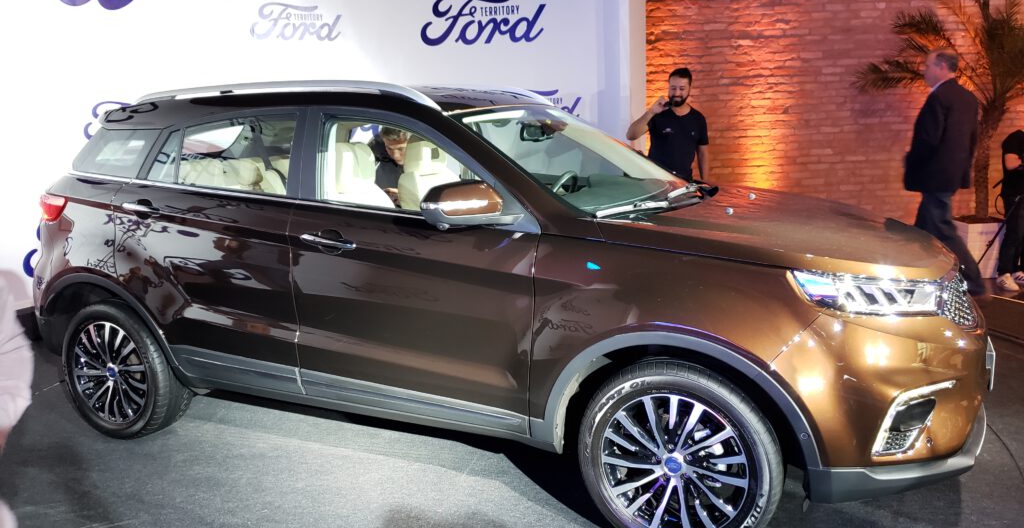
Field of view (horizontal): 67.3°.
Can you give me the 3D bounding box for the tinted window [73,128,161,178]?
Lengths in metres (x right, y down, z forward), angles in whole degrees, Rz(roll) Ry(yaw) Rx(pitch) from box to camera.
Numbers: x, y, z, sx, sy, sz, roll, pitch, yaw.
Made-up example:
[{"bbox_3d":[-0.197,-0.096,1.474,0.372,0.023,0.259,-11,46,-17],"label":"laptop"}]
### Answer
[{"bbox_3d":[-1.879,-0.526,3.631,0.588,0.257,0.060,5,-12,30],"label":"tinted window"}]

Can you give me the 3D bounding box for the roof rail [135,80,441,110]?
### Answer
[{"bbox_3d":[-1.031,-0.723,3.341,1.680,0.140,0.080,4,13,24],"label":"roof rail"}]

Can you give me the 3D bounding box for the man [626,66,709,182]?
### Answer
[{"bbox_3d":[1.090,-0.478,5.383,0.560,1.728,0.360,0,12,7],"label":"man"}]

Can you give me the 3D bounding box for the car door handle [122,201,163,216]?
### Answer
[{"bbox_3d":[-1.620,-0.241,3.365,0.230,0.050,0.055,4,13,24],"label":"car door handle"}]

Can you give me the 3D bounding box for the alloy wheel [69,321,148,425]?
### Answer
[{"bbox_3d":[-1.900,0.508,3.770,0.500,0.500,0.180,4,13,24],"label":"alloy wheel"}]

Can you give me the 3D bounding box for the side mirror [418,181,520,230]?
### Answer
[{"bbox_3d":[-0.146,-0.193,2.610,0.230,0.180,0.260,4,13,24],"label":"side mirror"}]

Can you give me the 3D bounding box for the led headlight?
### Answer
[{"bbox_3d":[1.115,0.096,2.415,0.450,0.190,0.420,4,13,24],"label":"led headlight"}]

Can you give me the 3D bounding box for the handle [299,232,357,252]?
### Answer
[{"bbox_3d":[-0.710,-0.085,2.958,0.250,0.050,0.055,4,13,24],"label":"handle"}]

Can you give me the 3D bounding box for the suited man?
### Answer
[{"bbox_3d":[3.083,-0.625,5.562,0.580,1.816,0.500,2,13,19],"label":"suited man"}]

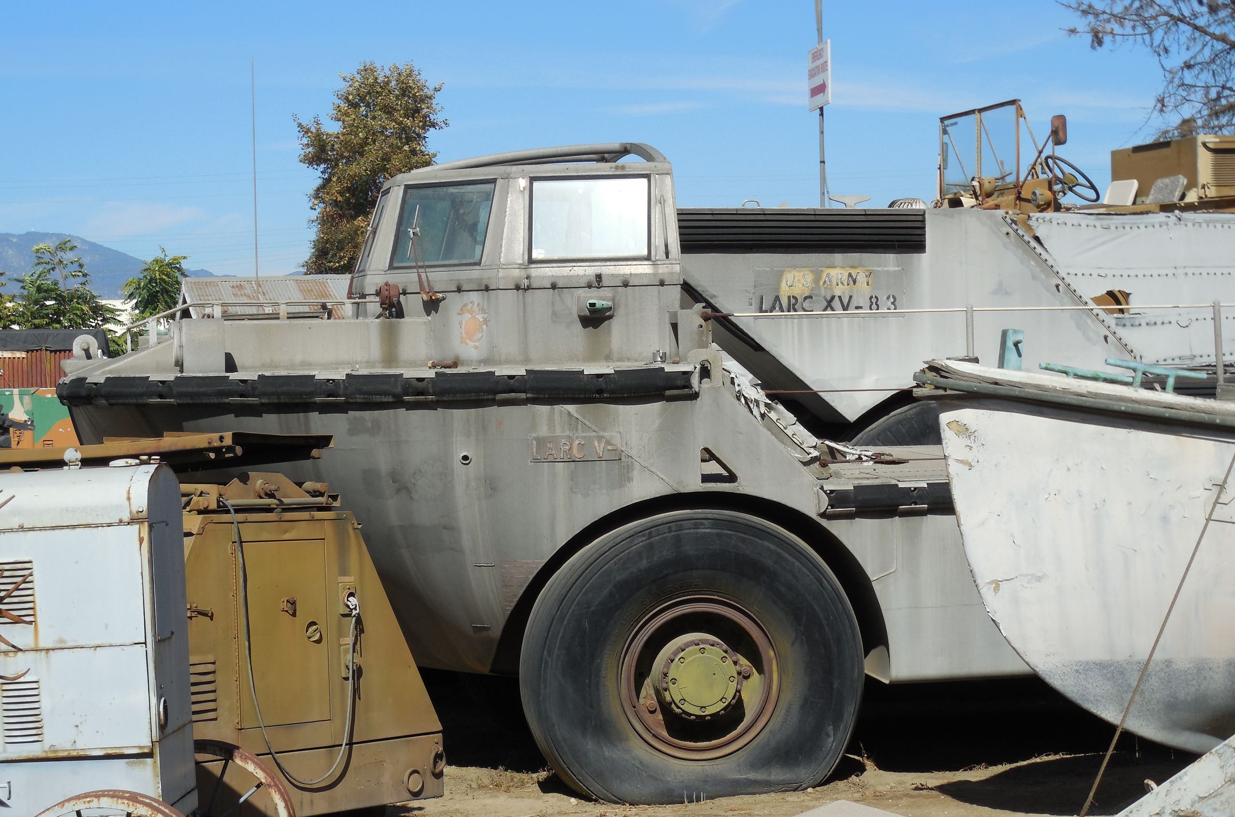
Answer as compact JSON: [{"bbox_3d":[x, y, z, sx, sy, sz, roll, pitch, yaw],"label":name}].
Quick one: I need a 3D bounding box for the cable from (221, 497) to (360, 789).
[{"bbox_3d":[-1.260,0.903,9.500,0.130,1.100,0.640,-3,-3,41],"label":"cable"}]

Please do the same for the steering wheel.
[{"bbox_3d":[3.471,-1.754,18.800,0.520,0.090,0.520,42,-11,-8],"label":"steering wheel"}]

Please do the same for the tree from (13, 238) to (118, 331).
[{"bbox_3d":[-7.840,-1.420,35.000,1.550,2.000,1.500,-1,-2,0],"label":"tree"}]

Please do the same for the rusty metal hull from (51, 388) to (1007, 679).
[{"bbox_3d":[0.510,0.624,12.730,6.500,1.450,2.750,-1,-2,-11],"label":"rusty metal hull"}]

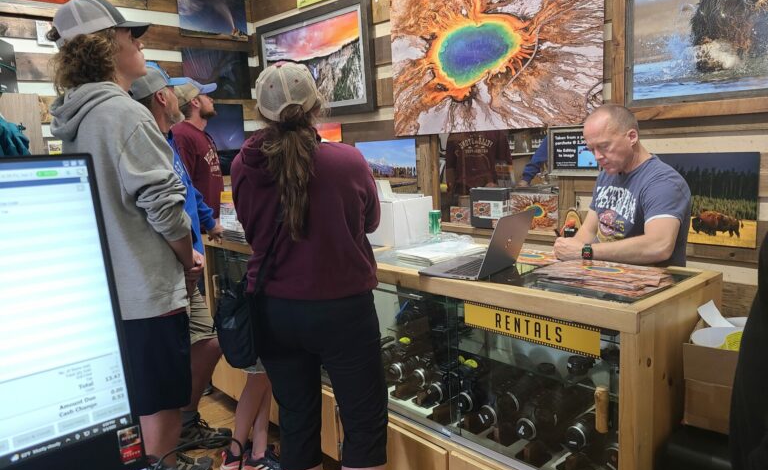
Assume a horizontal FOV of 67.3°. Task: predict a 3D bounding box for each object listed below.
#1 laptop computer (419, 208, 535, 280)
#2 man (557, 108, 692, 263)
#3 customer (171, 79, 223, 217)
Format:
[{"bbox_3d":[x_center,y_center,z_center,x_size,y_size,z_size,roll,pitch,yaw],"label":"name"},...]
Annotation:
[{"bbox_3d":[0.310,0.023,1.897,0.280,0.200,0.288,4,11,35],"label":"laptop computer"},{"bbox_3d":[0.865,0.305,2.105,0.520,1.570,0.530,-5,9,-11],"label":"man"},{"bbox_3d":[-1.091,0.027,3.490,0.400,1.850,0.540,-3,9,0],"label":"customer"}]

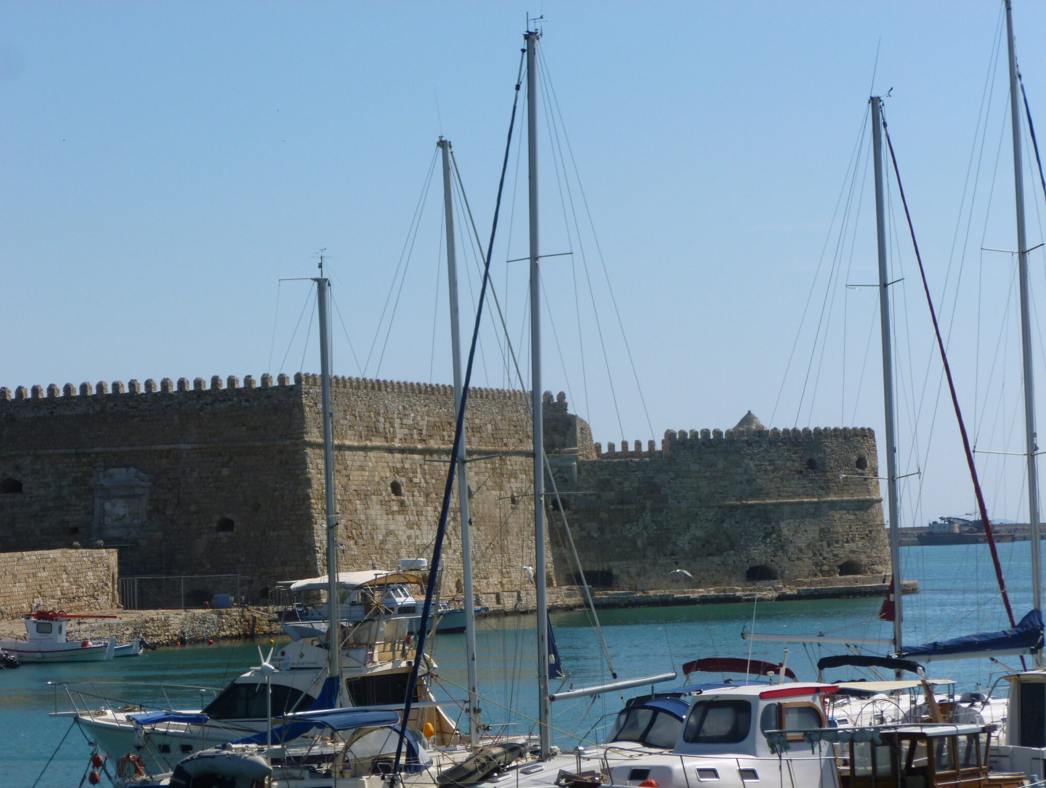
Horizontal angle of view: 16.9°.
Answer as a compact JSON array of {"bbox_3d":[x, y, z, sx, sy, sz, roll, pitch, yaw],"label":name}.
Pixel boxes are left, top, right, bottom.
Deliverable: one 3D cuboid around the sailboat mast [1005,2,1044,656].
[{"bbox_3d":[8.704,-0.735,61.207,0.140,12.451,0.180,-4,-3,41],"label":"sailboat mast"}]

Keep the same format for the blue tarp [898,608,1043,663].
[{"bbox_3d":[7.578,4.035,59.500,0.320,0.750,4.050,-4,-3,41],"label":"blue tarp"}]

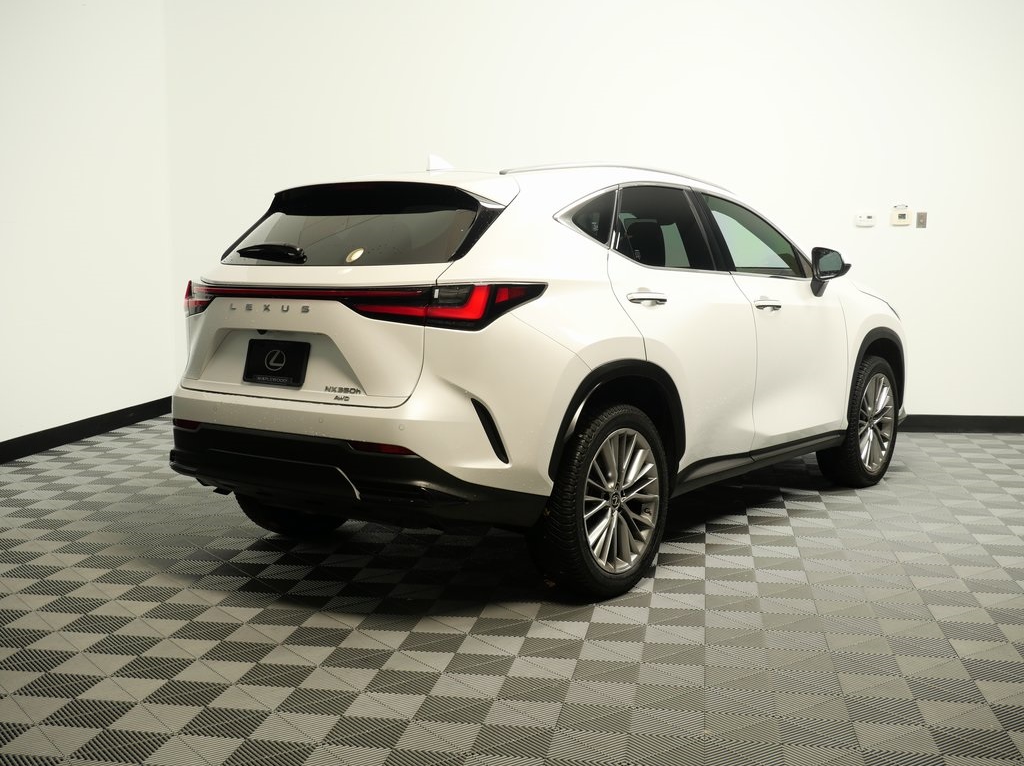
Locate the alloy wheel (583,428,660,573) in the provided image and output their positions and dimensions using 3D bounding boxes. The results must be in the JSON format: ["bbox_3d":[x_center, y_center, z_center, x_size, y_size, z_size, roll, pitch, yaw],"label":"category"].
[{"bbox_3d":[0.347,0.446,4.134,0.190,0.555,0.555,5,8,39],"label":"alloy wheel"}]

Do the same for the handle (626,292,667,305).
[{"bbox_3d":[0.520,-0.324,4.097,0.055,0.050,0.260,5,8,39],"label":"handle"}]

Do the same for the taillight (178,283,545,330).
[{"bbox_3d":[-0.733,-0.307,4.044,1.720,0.170,0.420,5,8,39],"label":"taillight"}]

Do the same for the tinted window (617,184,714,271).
[{"bbox_3d":[0.574,-0.644,4.375,0.130,0.360,0.800,5,8,39],"label":"tinted window"}]

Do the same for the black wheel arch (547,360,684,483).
[{"bbox_3d":[0.385,0.160,4.007,0.130,0.500,0.920,5,8,39],"label":"black wheel arch"}]

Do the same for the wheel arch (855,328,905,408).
[{"bbox_3d":[2.059,-0.066,6.049,0.130,0.500,0.880,5,8,39],"label":"wheel arch"}]

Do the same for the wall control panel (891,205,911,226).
[{"bbox_3d":[2.893,-1.247,7.930,0.145,0.145,0.035,0,6,3],"label":"wall control panel"}]

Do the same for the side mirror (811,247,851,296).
[{"bbox_3d":[1.641,-0.557,5.378,0.230,0.240,0.170,5,8,39],"label":"side mirror"}]

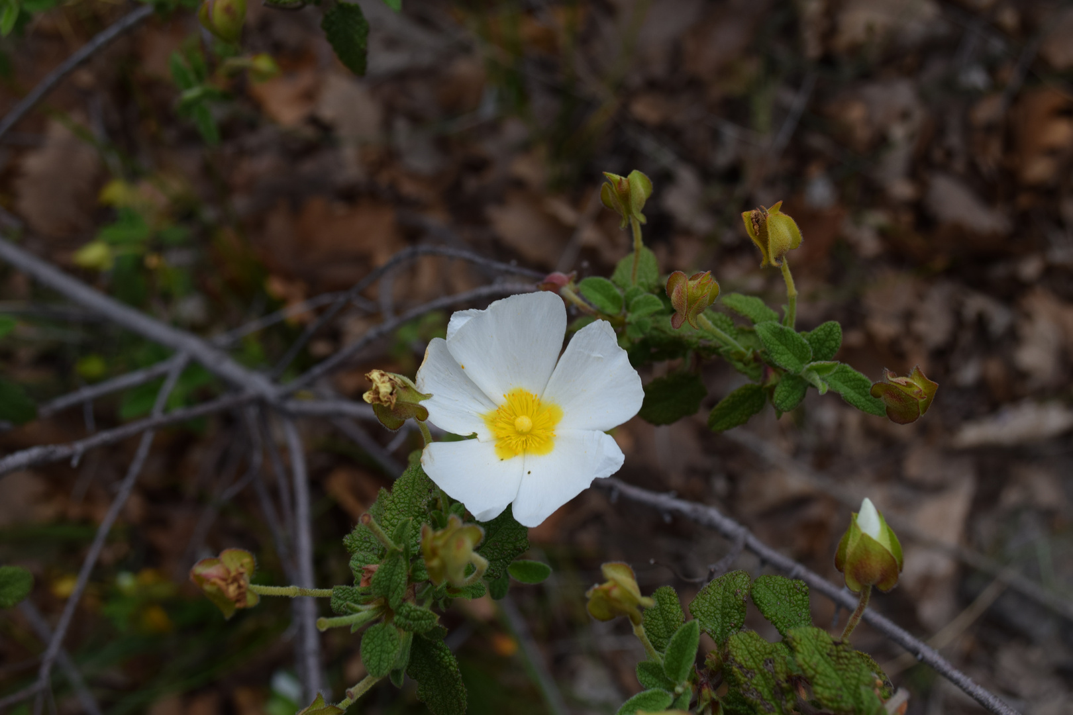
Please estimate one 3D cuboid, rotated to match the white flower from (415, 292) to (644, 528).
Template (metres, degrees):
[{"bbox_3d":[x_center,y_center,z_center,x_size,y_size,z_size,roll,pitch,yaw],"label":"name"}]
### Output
[{"bbox_3d":[-0.002,0.011,0.310,0.050,0.017,0.051,0,73,-6],"label":"white flower"}]

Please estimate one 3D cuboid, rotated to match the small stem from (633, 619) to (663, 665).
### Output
[{"bbox_3d":[0.022,0.057,0.285,0.002,0.012,0.002,-32,20,0],"label":"small stem"}]

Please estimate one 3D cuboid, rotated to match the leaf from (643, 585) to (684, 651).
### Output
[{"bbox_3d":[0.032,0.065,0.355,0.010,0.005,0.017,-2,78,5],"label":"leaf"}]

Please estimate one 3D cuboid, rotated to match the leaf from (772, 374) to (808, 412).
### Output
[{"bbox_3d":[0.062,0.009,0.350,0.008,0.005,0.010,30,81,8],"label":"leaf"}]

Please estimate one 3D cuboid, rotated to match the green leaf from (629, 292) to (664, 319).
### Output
[{"bbox_3d":[0.025,-0.012,0.333,0.009,0.003,0.006,-12,53,-2],"label":"green leaf"}]

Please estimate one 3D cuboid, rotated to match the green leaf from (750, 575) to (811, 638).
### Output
[{"bbox_3d":[0.049,0.051,0.288,0.011,0.003,0.016,-40,94,-18],"label":"green leaf"}]

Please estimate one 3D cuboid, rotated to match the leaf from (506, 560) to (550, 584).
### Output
[{"bbox_3d":[-0.002,0.045,0.300,0.009,0.002,0.006,7,59,-12],"label":"leaf"}]

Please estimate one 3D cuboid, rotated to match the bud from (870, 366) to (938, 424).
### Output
[{"bbox_3d":[0.075,0.008,0.291,0.013,0.012,0.012,15,31,-9],"label":"bud"}]

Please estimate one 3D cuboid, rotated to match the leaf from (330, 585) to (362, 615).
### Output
[{"bbox_3d":[-0.042,0.053,0.313,0.009,0.004,0.007,-8,51,9],"label":"leaf"}]

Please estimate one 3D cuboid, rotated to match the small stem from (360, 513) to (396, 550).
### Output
[{"bbox_3d":[-0.034,0.038,0.308,0.003,0.013,0.003,-26,42,23],"label":"small stem"}]

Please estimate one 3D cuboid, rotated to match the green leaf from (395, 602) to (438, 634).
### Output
[{"bbox_3d":[-0.026,0.057,0.315,0.010,0.004,0.008,8,45,4],"label":"green leaf"}]

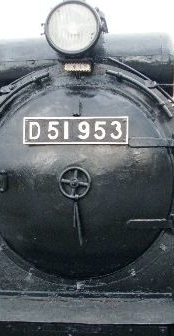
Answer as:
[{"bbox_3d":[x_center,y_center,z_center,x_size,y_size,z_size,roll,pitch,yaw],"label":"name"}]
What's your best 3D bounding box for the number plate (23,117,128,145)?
[{"bbox_3d":[-0.072,-0.247,3.270,0.700,0.179,0.025,0,0,6],"label":"number plate"}]

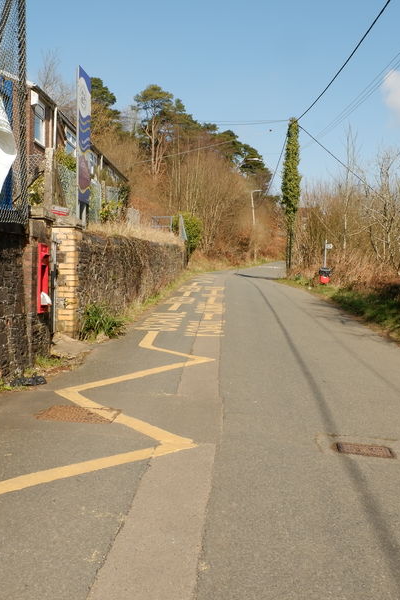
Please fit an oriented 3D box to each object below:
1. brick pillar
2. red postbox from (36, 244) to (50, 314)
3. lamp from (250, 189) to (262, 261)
[{"bbox_3d":[-1.940,-0.275,8.750,0.340,1.620,0.380,1,3,3],"label":"brick pillar"},{"bbox_3d":[-1.890,-0.257,7.130,0.170,0.820,0.340,1,3,3],"label":"red postbox"},{"bbox_3d":[4.600,-6.170,49.000,1.050,5.900,0.300,3,3,30],"label":"lamp"}]

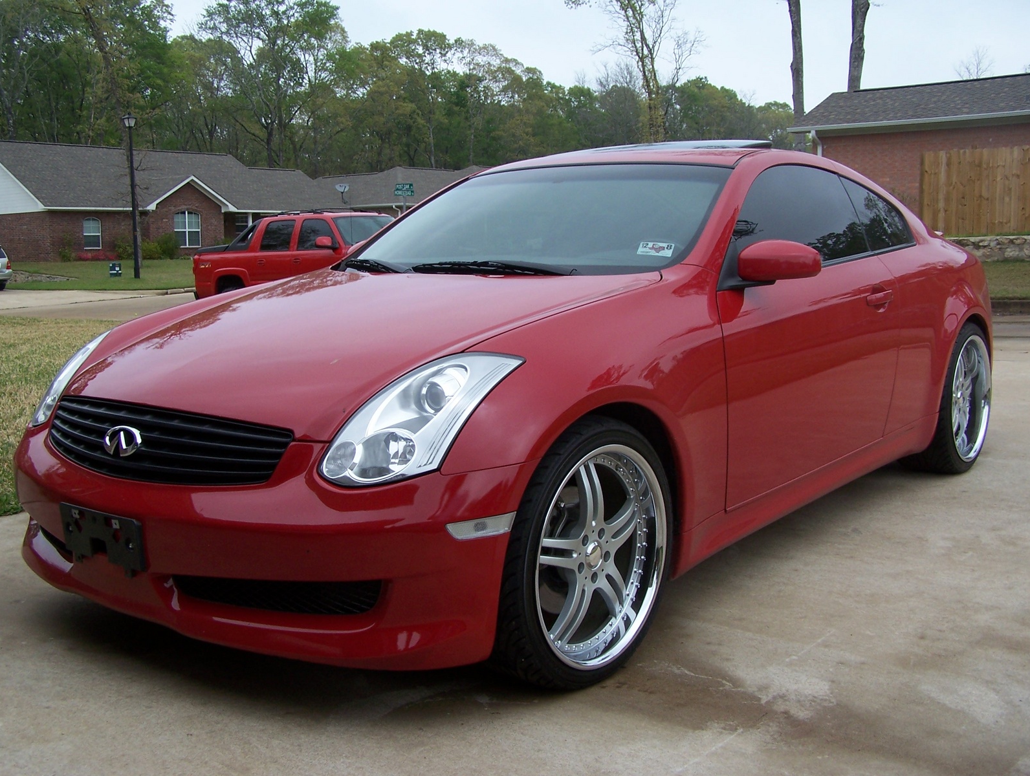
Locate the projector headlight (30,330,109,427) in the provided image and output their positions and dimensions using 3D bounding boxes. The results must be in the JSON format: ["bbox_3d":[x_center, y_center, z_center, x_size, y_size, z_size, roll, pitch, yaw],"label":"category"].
[{"bbox_3d":[-1.286,-0.026,3.370,0.310,0.260,0.420,5,11,38],"label":"projector headlight"}]

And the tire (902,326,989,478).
[{"bbox_3d":[1.913,0.036,5.075,0.270,0.660,0.660,5,11,38],"label":"tire"}]

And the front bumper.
[{"bbox_3d":[-0.812,0.325,2.904,1.780,0.500,0.570,5,11,38],"label":"front bumper"}]

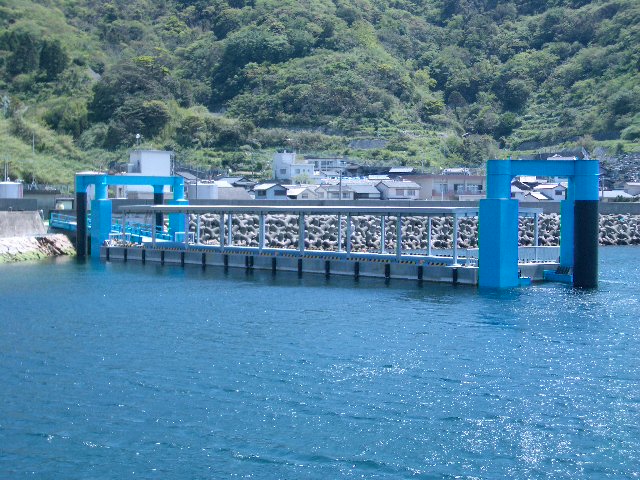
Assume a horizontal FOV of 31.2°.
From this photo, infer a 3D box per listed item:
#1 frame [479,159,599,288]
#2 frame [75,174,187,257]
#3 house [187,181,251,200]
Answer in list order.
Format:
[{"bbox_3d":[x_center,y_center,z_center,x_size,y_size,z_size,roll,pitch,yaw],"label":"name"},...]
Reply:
[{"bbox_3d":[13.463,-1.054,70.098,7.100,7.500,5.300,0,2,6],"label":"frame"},{"bbox_3d":[-18.261,-2.377,110.982,10.000,7.400,5.000,-2,3,-40],"label":"frame"},{"bbox_3d":[-19.000,-8.117,214.849,12.000,6.000,8.000,0,2,-9],"label":"house"}]

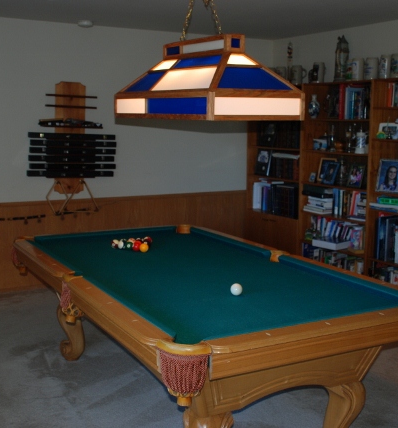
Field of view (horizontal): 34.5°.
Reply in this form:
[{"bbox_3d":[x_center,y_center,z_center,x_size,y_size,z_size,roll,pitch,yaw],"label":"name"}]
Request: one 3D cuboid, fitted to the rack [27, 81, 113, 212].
[{"bbox_3d":[-1.167,-0.602,5.893,0.822,1.210,0.130,-2,8,-31],"label":"rack"}]

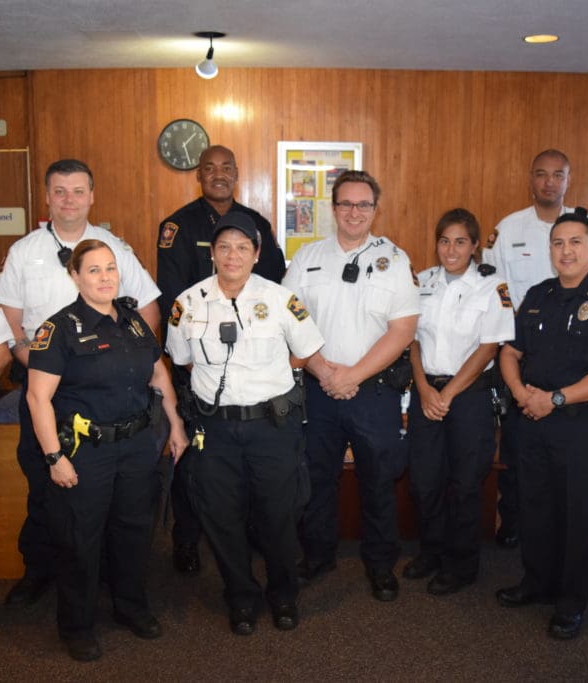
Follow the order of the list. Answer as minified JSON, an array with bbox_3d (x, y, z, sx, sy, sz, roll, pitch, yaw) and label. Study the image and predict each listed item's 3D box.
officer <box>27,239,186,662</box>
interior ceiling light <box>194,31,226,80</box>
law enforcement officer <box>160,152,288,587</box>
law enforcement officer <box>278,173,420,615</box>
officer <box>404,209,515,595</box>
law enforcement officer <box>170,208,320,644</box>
[{"bbox_3d":[-0.699,0.383,2.803,0.570,1.540,0.420,-8,12,-40],"label":"officer"},{"bbox_3d":[-0.498,-1.694,4.550,0.185,0.275,0.210,-2,9,-10],"label":"interior ceiling light"},{"bbox_3d":[-0.333,0.103,3.434,0.600,1.890,0.370,-2,9,-13],"label":"law enforcement officer"},{"bbox_3d":[0.236,0.192,3.213,0.580,1.780,0.420,2,9,15],"label":"law enforcement officer"},{"bbox_3d":[0.703,0.256,3.284,0.470,1.630,0.370,6,11,33],"label":"officer"},{"bbox_3d":[-0.161,0.310,2.937,0.580,1.596,0.380,0,9,3],"label":"law enforcement officer"}]

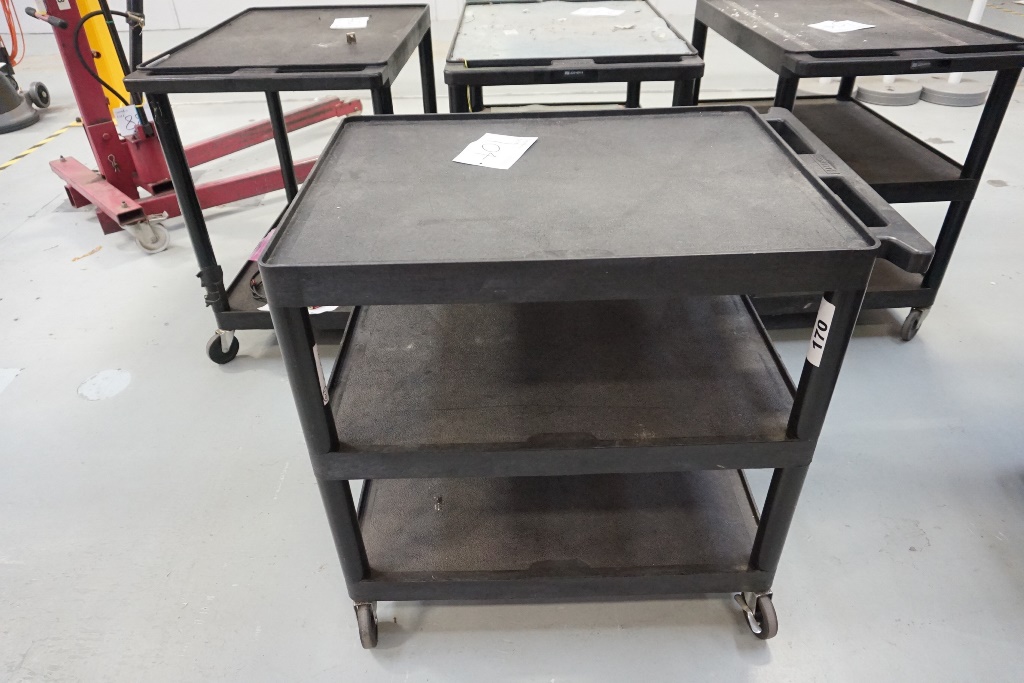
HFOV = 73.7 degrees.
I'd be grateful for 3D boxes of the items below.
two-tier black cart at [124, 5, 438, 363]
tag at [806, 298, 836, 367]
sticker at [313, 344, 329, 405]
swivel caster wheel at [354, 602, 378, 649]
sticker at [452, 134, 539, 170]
[{"bbox_3d":[-0.582,-0.516,2.211,0.622,0.895,0.870,0,36,3],"label":"two-tier black cart"},{"bbox_3d":[0.443,-0.012,0.987,0.007,0.108,0.027,-12,37,-14],"label":"tag"},{"bbox_3d":[-0.284,0.048,1.028,0.007,0.108,0.027,-2,36,0],"label":"sticker"},{"bbox_3d":[-0.284,0.553,1.380,0.043,0.124,0.110,-2,36,0],"label":"swivel caster wheel"},{"bbox_3d":[-0.027,-0.348,1.234,0.104,0.004,0.154,11,38,17],"label":"sticker"}]

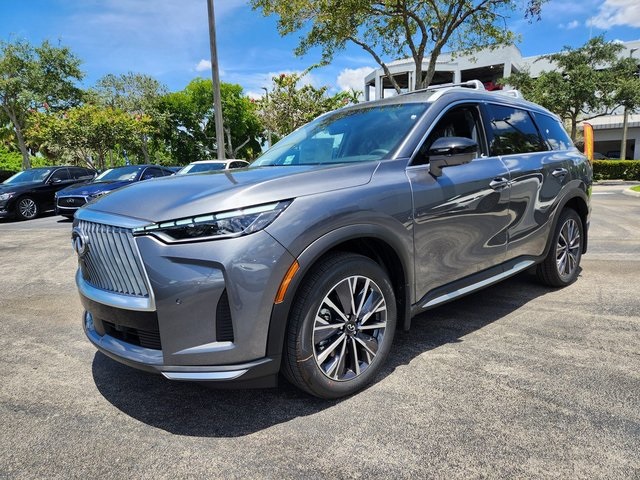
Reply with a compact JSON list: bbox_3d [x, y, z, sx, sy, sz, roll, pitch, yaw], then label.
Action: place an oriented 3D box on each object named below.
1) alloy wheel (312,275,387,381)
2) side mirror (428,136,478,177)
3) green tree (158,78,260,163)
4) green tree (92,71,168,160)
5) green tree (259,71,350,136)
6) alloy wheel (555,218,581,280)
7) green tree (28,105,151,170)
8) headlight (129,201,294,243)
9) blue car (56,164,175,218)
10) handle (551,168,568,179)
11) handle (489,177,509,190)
[{"bbox_3d":[0.116,0.450,2.264,0.545,0.545,0.180,-10,12,-40],"label":"alloy wheel"},{"bbox_3d":[0.772,-0.488,2.506,0.190,0.220,0.255,-10,12,-40],"label":"side mirror"},{"bbox_3d":[-6.304,-6.036,25.549,6.232,6.735,5.921,-4,9,-13],"label":"green tree"},{"bbox_3d":[-10.557,-5.855,24.572,4.628,7.008,4.397,-6,10,-22],"label":"green tree"},{"bbox_3d":[-0.761,-4.680,19.453,4.290,5.548,4.075,-2,9,-2],"label":"green tree"},{"bbox_3d":[2.318,0.071,4.113,0.545,0.545,0.180,-10,12,-40],"label":"alloy wheel"},{"bbox_3d":[-9.942,-3.643,18.858,5.395,4.386,5.125,-7,10,-27],"label":"green tree"},{"bbox_3d":[-0.471,-0.085,1.944,0.600,0.190,0.460,-10,12,-40],"label":"headlight"},{"bbox_3d":[-5.560,-1.572,13.355,1.860,1.520,4.750,2,10,27],"label":"blue car"},{"bbox_3d":[2.085,-0.578,3.693,0.240,0.060,0.060,-10,12,-40],"label":"handle"},{"bbox_3d":[1.267,-0.403,3.016,0.240,0.060,0.060,-10,12,-40],"label":"handle"}]

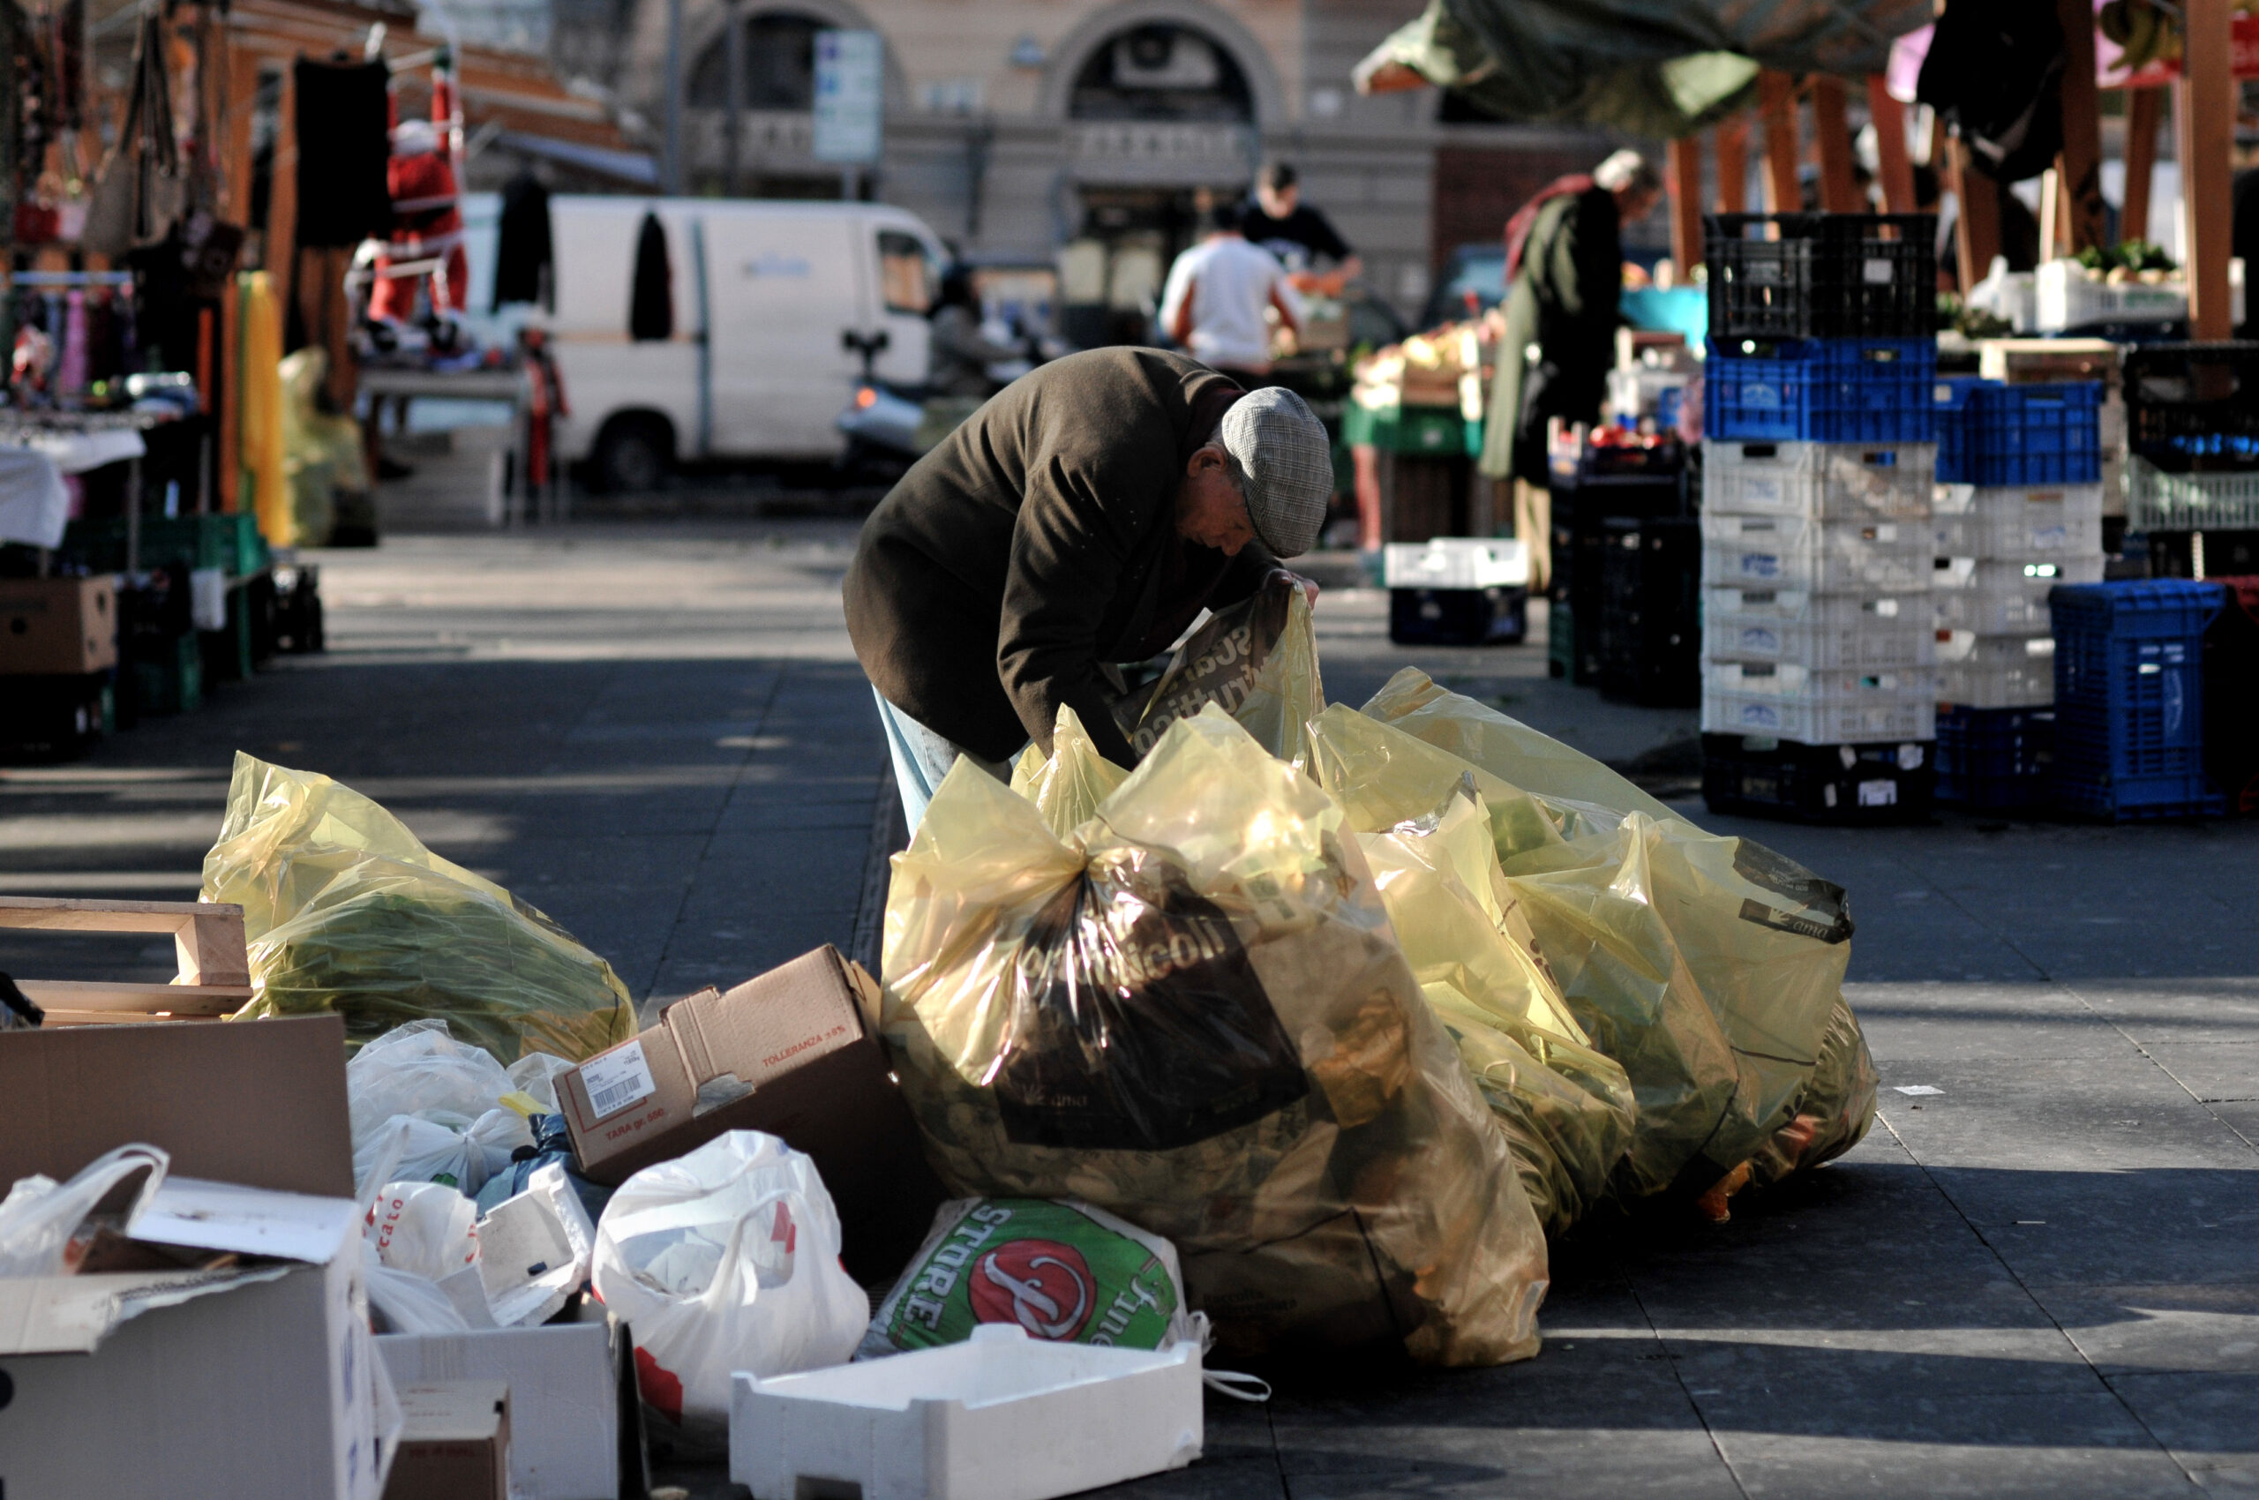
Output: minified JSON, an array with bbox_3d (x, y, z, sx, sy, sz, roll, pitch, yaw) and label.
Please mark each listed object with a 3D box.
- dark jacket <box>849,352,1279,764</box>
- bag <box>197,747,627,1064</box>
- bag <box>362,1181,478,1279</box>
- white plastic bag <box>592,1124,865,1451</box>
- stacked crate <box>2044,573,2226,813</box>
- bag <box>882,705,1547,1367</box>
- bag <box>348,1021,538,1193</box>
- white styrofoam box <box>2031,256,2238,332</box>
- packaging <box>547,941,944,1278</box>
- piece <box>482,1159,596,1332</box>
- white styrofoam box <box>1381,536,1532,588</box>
[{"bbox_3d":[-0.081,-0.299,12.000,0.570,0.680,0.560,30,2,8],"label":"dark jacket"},{"bbox_3d":[-1.138,0.270,12.750,0.700,0.530,0.550,0,4,0],"label":"bag"},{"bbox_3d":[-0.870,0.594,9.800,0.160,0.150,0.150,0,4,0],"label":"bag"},{"bbox_3d":[-0.472,0.616,9.387,0.305,0.350,0.290,0,4,3],"label":"white plastic bag"},{"bbox_3d":[2.243,-0.105,17.852,0.280,0.505,0.320,-2,5,-25],"label":"stacked crate"},{"bbox_3d":[0.110,0.346,10.171,0.810,0.770,0.680,0,4,3],"label":"bag"},{"bbox_3d":[-0.966,0.511,11.100,0.280,0.260,0.250,0,4,0],"label":"bag"},{"bbox_3d":[2.581,-1.160,20.400,0.500,0.165,0.300,-1,4,-15],"label":"white styrofoam box"},{"bbox_3d":[-0.482,0.500,10.250,0.398,0.297,0.209,-26,37,5],"label":"packaging"},{"bbox_3d":[-0.701,0.587,9.400,0.155,0.160,0.110,-28,-21,-5],"label":"piece"},{"bbox_3d":[0.987,-0.566,24.200,0.310,0.145,0.450,1,4,19],"label":"white styrofoam box"}]

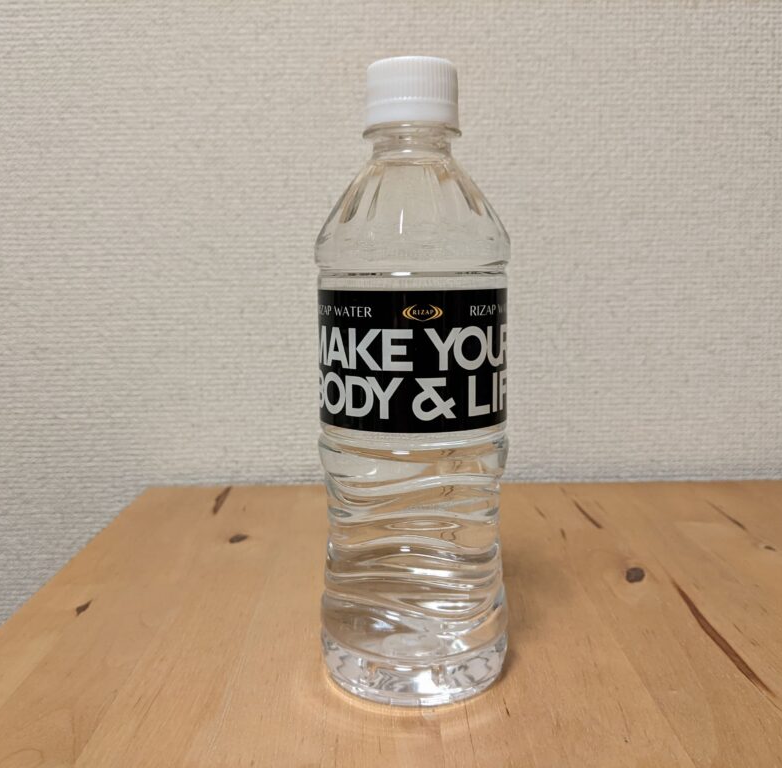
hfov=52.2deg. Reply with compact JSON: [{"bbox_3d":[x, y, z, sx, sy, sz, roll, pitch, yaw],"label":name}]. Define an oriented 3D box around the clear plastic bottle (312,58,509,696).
[{"bbox_3d":[0.008,-0.001,0.278,0.066,0.210,0.066,-1,8,-4],"label":"clear plastic bottle"}]

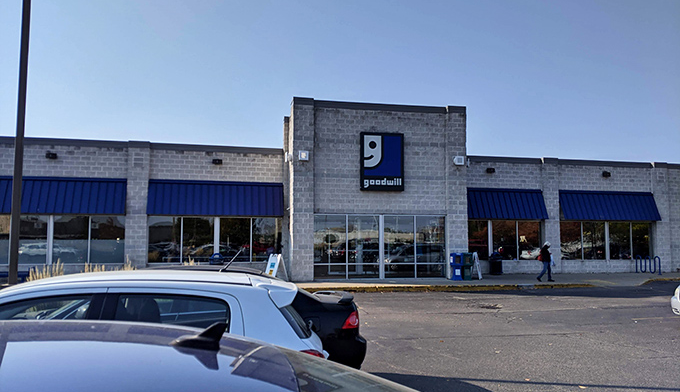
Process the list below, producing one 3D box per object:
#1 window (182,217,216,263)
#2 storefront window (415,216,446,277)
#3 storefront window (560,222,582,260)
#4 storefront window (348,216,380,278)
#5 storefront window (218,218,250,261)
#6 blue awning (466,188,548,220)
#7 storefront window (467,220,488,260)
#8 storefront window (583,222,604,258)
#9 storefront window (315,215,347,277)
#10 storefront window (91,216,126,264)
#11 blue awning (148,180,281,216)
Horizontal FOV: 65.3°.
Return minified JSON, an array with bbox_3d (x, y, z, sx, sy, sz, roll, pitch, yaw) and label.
[{"bbox_3d":[-6.055,1.892,22.727,1.325,1.950,0.100,1,-5,-13],"label":"window"},{"bbox_3d":[3.752,2.081,21.914,1.406,2.612,0.100,1,-6,-12],"label":"storefront window"},{"bbox_3d":[11.625,2.266,26.734,1.340,1.950,0.100,1,-5,-13],"label":"storefront window"},{"bbox_3d":[0.943,2.068,21.507,1.374,2.636,0.130,1,-5,-13],"label":"storefront window"},{"bbox_3d":[-4.601,1.907,23.218,1.374,1.994,0.100,1,-6,-12],"label":"storefront window"},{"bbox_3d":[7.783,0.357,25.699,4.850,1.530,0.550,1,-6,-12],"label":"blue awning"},{"bbox_3d":[6.644,2.128,25.667,1.202,1.953,0.100,1,-6,-12],"label":"storefront window"},{"bbox_3d":[13.003,2.295,27.046,1.315,1.950,0.100,1,-5,-13],"label":"storefront window"},{"bbox_3d":[-0.388,1.995,21.013,1.357,2.583,0.100,1,-6,-12],"label":"storefront window"},{"bbox_3d":[-9.697,1.801,22.109,1.367,2.011,0.100,1,-6,-12],"label":"storefront window"},{"bbox_3d":[-5.283,0.091,22.855,5.660,1.540,0.550,1,-6,-12],"label":"blue awning"}]

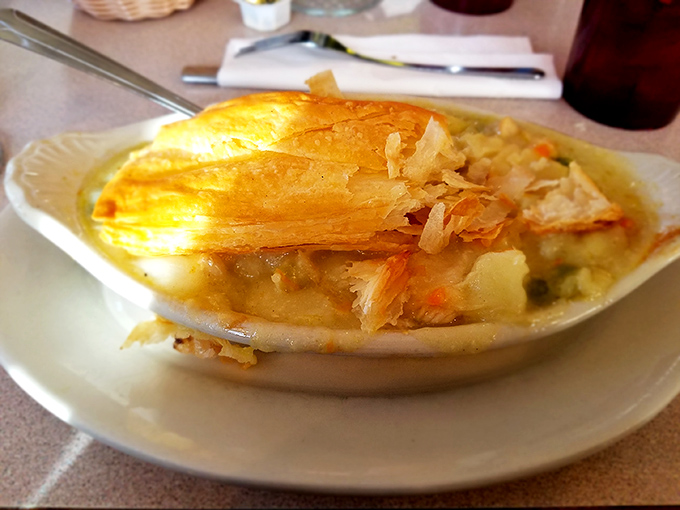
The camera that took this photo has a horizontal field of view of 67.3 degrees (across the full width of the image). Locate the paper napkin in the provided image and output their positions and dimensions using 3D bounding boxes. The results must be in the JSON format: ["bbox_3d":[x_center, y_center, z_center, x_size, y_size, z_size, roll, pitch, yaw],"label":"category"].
[{"bbox_3d":[0.030,-0.121,0.312,0.202,0.009,0.066,1,50,1],"label":"paper napkin"}]

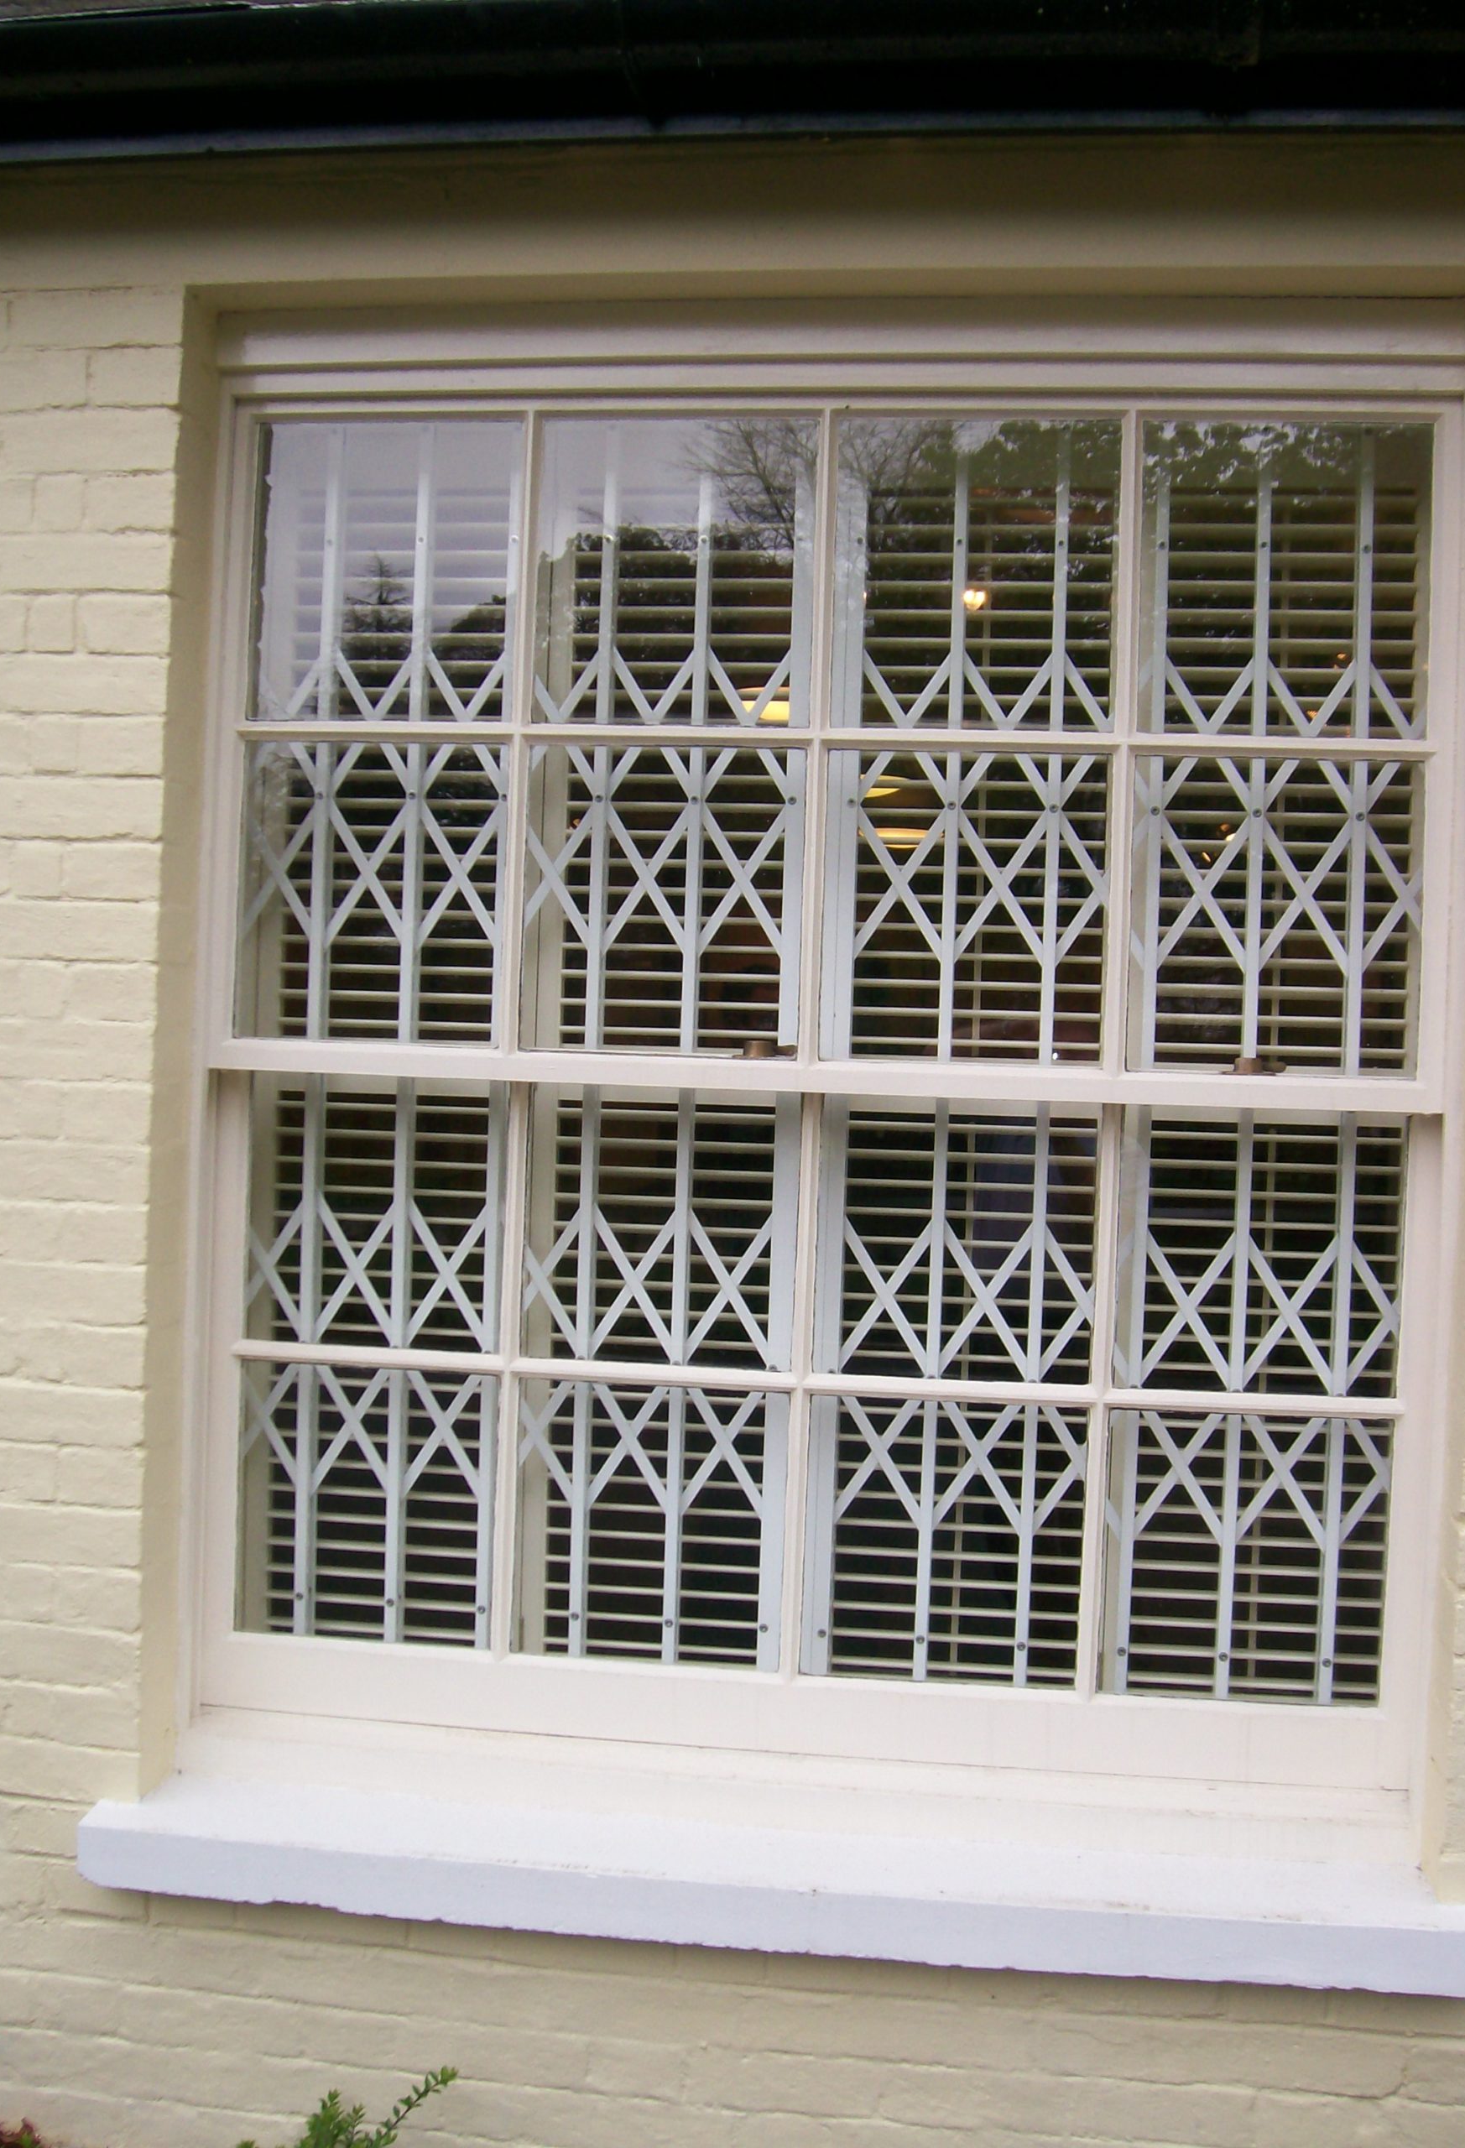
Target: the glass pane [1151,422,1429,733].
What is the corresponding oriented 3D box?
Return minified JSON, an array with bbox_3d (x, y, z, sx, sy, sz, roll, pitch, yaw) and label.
[{"bbox_3d":[0.674,-0.603,2.647,0.328,0.381,0.020,2,0,7],"label":"glass pane"}]

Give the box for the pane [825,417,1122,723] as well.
[{"bbox_3d":[0.298,-0.613,2.670,0.346,0.380,0.012,2,1,8],"label":"pane"}]

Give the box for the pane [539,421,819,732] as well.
[{"bbox_3d":[-0.073,-0.633,2.735,0.341,0.381,0.020,2,0,7],"label":"pane"}]

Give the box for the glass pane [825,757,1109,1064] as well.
[{"bbox_3d":[0.286,-0.203,2.676,0.345,0.384,0.012,2,1,8],"label":"glass pane"}]

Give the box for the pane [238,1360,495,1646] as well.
[{"bbox_3d":[-0.478,0.557,2.833,0.327,0.350,0.020,2,0,7],"label":"pane"}]

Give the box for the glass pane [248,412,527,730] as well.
[{"bbox_3d":[-0.444,-0.643,2.778,0.330,0.379,0.020,2,0,7],"label":"glass pane"}]

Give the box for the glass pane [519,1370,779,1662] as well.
[{"bbox_3d":[-0.107,0.576,2.790,0.334,0.350,0.020,2,0,7],"label":"glass pane"}]

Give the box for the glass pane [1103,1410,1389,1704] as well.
[{"bbox_3d":[0.652,0.610,2.756,0.339,0.344,0.030,2,0,7],"label":"glass pane"}]

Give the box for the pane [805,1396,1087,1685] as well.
[{"bbox_3d":[0.273,0.601,2.794,0.360,0.365,0.015,2,1,7],"label":"pane"}]

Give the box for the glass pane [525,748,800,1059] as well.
[{"bbox_3d":[-0.092,-0.235,2.862,0.368,0.405,0.030,2,1,7],"label":"glass pane"}]

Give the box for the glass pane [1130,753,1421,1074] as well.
[{"bbox_3d":[0.693,-0.205,2.764,0.362,0.405,0.030,2,1,7],"label":"glass pane"}]

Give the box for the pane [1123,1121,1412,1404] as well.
[{"bbox_3d":[0.668,0.230,2.741,0.352,0.365,0.015,2,1,7],"label":"pane"}]

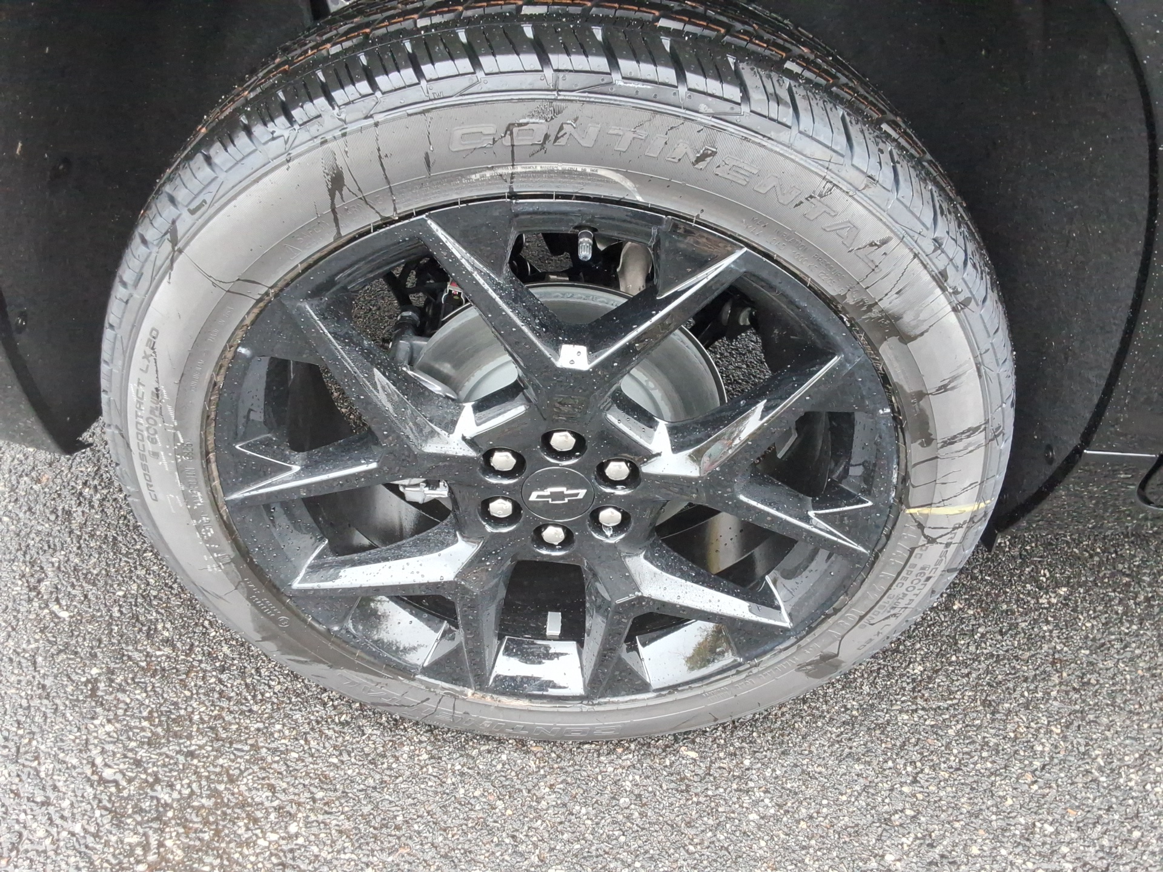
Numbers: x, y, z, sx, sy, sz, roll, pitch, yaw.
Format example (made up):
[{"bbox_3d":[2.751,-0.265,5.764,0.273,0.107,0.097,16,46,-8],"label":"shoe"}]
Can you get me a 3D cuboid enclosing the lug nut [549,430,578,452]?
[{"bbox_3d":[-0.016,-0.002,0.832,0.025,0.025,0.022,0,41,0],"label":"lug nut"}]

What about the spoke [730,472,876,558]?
[{"bbox_3d":[0.203,0.067,0.866,0.143,0.046,0.036,23,37,-18],"label":"spoke"}]

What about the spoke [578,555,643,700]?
[{"bbox_3d":[0.029,0.202,0.994,0.044,0.182,0.045,6,40,-4],"label":"spoke"}]

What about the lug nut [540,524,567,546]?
[{"bbox_3d":[-0.027,0.089,0.910,0.024,0.024,0.022,0,41,2],"label":"lug nut"}]

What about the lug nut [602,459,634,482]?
[{"bbox_3d":[0.033,0.025,0.854,0.025,0.025,0.022,0,41,0],"label":"lug nut"}]

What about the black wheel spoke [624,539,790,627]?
[{"bbox_3d":[0.128,0.152,0.949,0.176,0.042,0.045,15,39,-11],"label":"black wheel spoke"}]

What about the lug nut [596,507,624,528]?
[{"bbox_3d":[0.027,0.071,0.893,0.024,0.024,0.022,0,41,2],"label":"lug nut"}]

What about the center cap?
[{"bbox_3d":[-0.021,0.049,0.863,0.068,0.068,0.018,-3,41,3],"label":"center cap"}]

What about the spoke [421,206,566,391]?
[{"bbox_3d":[-0.058,-0.111,0.728,0.042,0.171,0.045,-26,35,22],"label":"spoke"}]

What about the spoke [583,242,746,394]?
[{"bbox_3d":[0.059,-0.090,0.732,0.154,0.045,0.036,-36,32,27],"label":"spoke"}]

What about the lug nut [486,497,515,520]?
[{"bbox_3d":[-0.076,0.062,0.888,0.024,0.024,0.022,0,41,2],"label":"lug nut"}]

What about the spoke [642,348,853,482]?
[{"bbox_3d":[0.134,-0.019,0.792,0.172,0.052,0.038,-31,34,24],"label":"spoke"}]

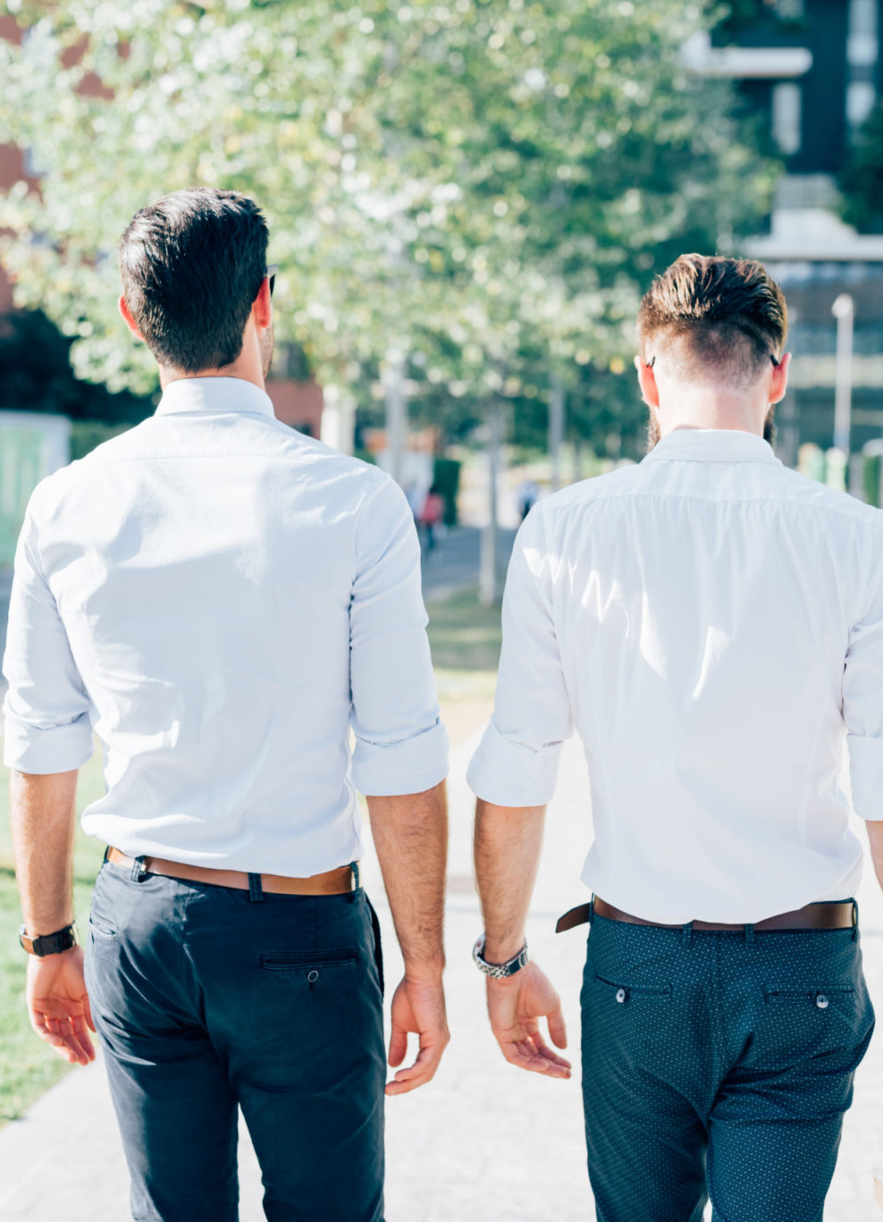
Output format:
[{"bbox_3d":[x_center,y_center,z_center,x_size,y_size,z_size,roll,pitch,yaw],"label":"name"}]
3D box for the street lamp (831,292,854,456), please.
[{"bbox_3d":[11.924,-5.964,76.000,0.400,7.200,0.450,-1,3,-26],"label":"street lamp"}]

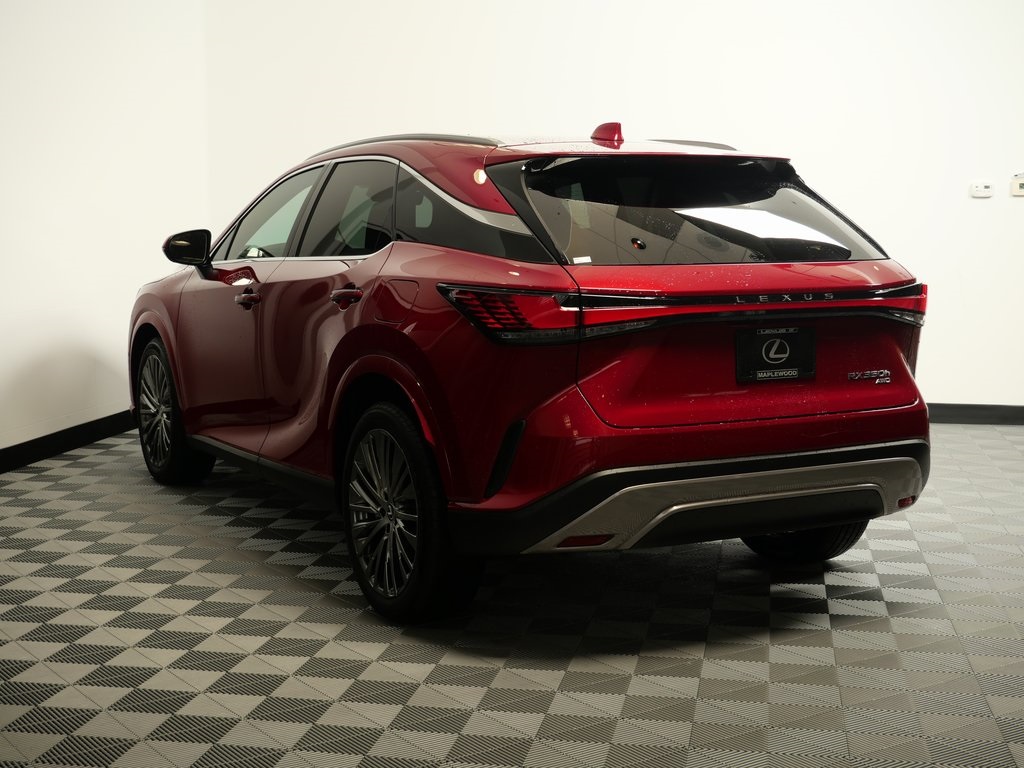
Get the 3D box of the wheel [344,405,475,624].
[{"bbox_3d":[-0.362,0.450,4.620,0.240,0.765,0.765,-3,7,-29],"label":"wheel"}]

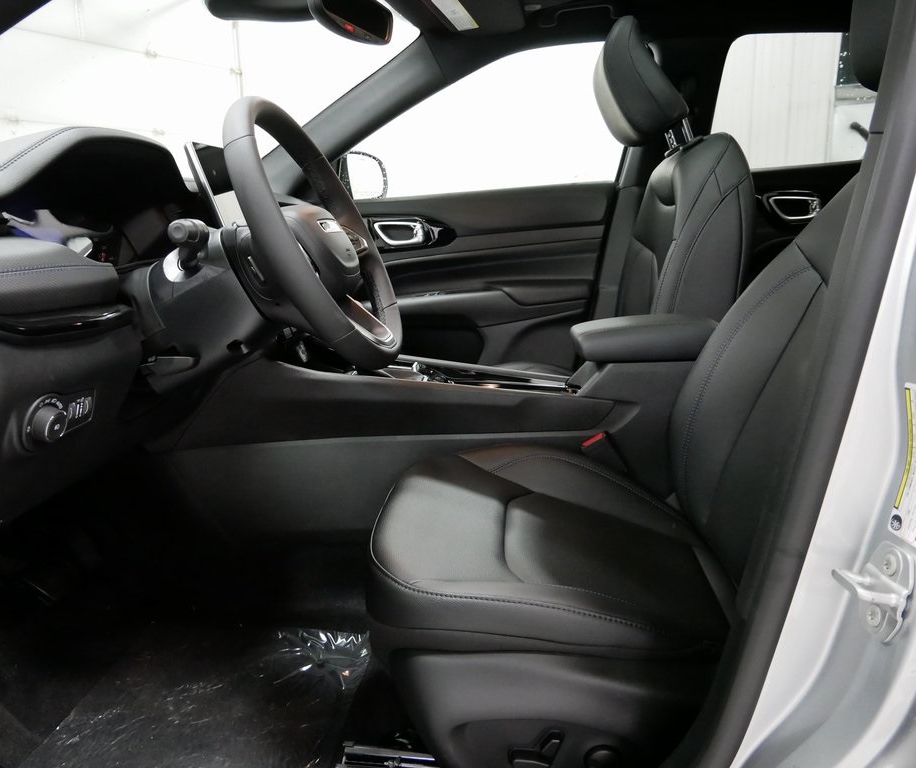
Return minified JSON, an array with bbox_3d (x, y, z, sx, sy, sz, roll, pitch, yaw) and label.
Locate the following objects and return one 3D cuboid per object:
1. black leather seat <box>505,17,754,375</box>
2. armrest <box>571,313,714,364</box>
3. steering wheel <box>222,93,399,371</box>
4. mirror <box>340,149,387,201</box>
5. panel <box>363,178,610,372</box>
[{"bbox_3d":[0.271,-0.275,1.581,0.680,1.000,0.520,0,13,5],"label":"black leather seat"},{"bbox_3d":[0.343,-0.088,1.243,0.300,0.070,0.200,0,13,5],"label":"armrest"},{"bbox_3d":[-0.189,-0.173,0.890,0.105,0.362,0.375,-25,10,10],"label":"steering wheel"},{"bbox_3d":[-0.302,-0.615,2.121,0.130,0.170,0.230,4,15,22],"label":"mirror"},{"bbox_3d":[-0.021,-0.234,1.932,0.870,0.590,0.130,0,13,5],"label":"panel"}]

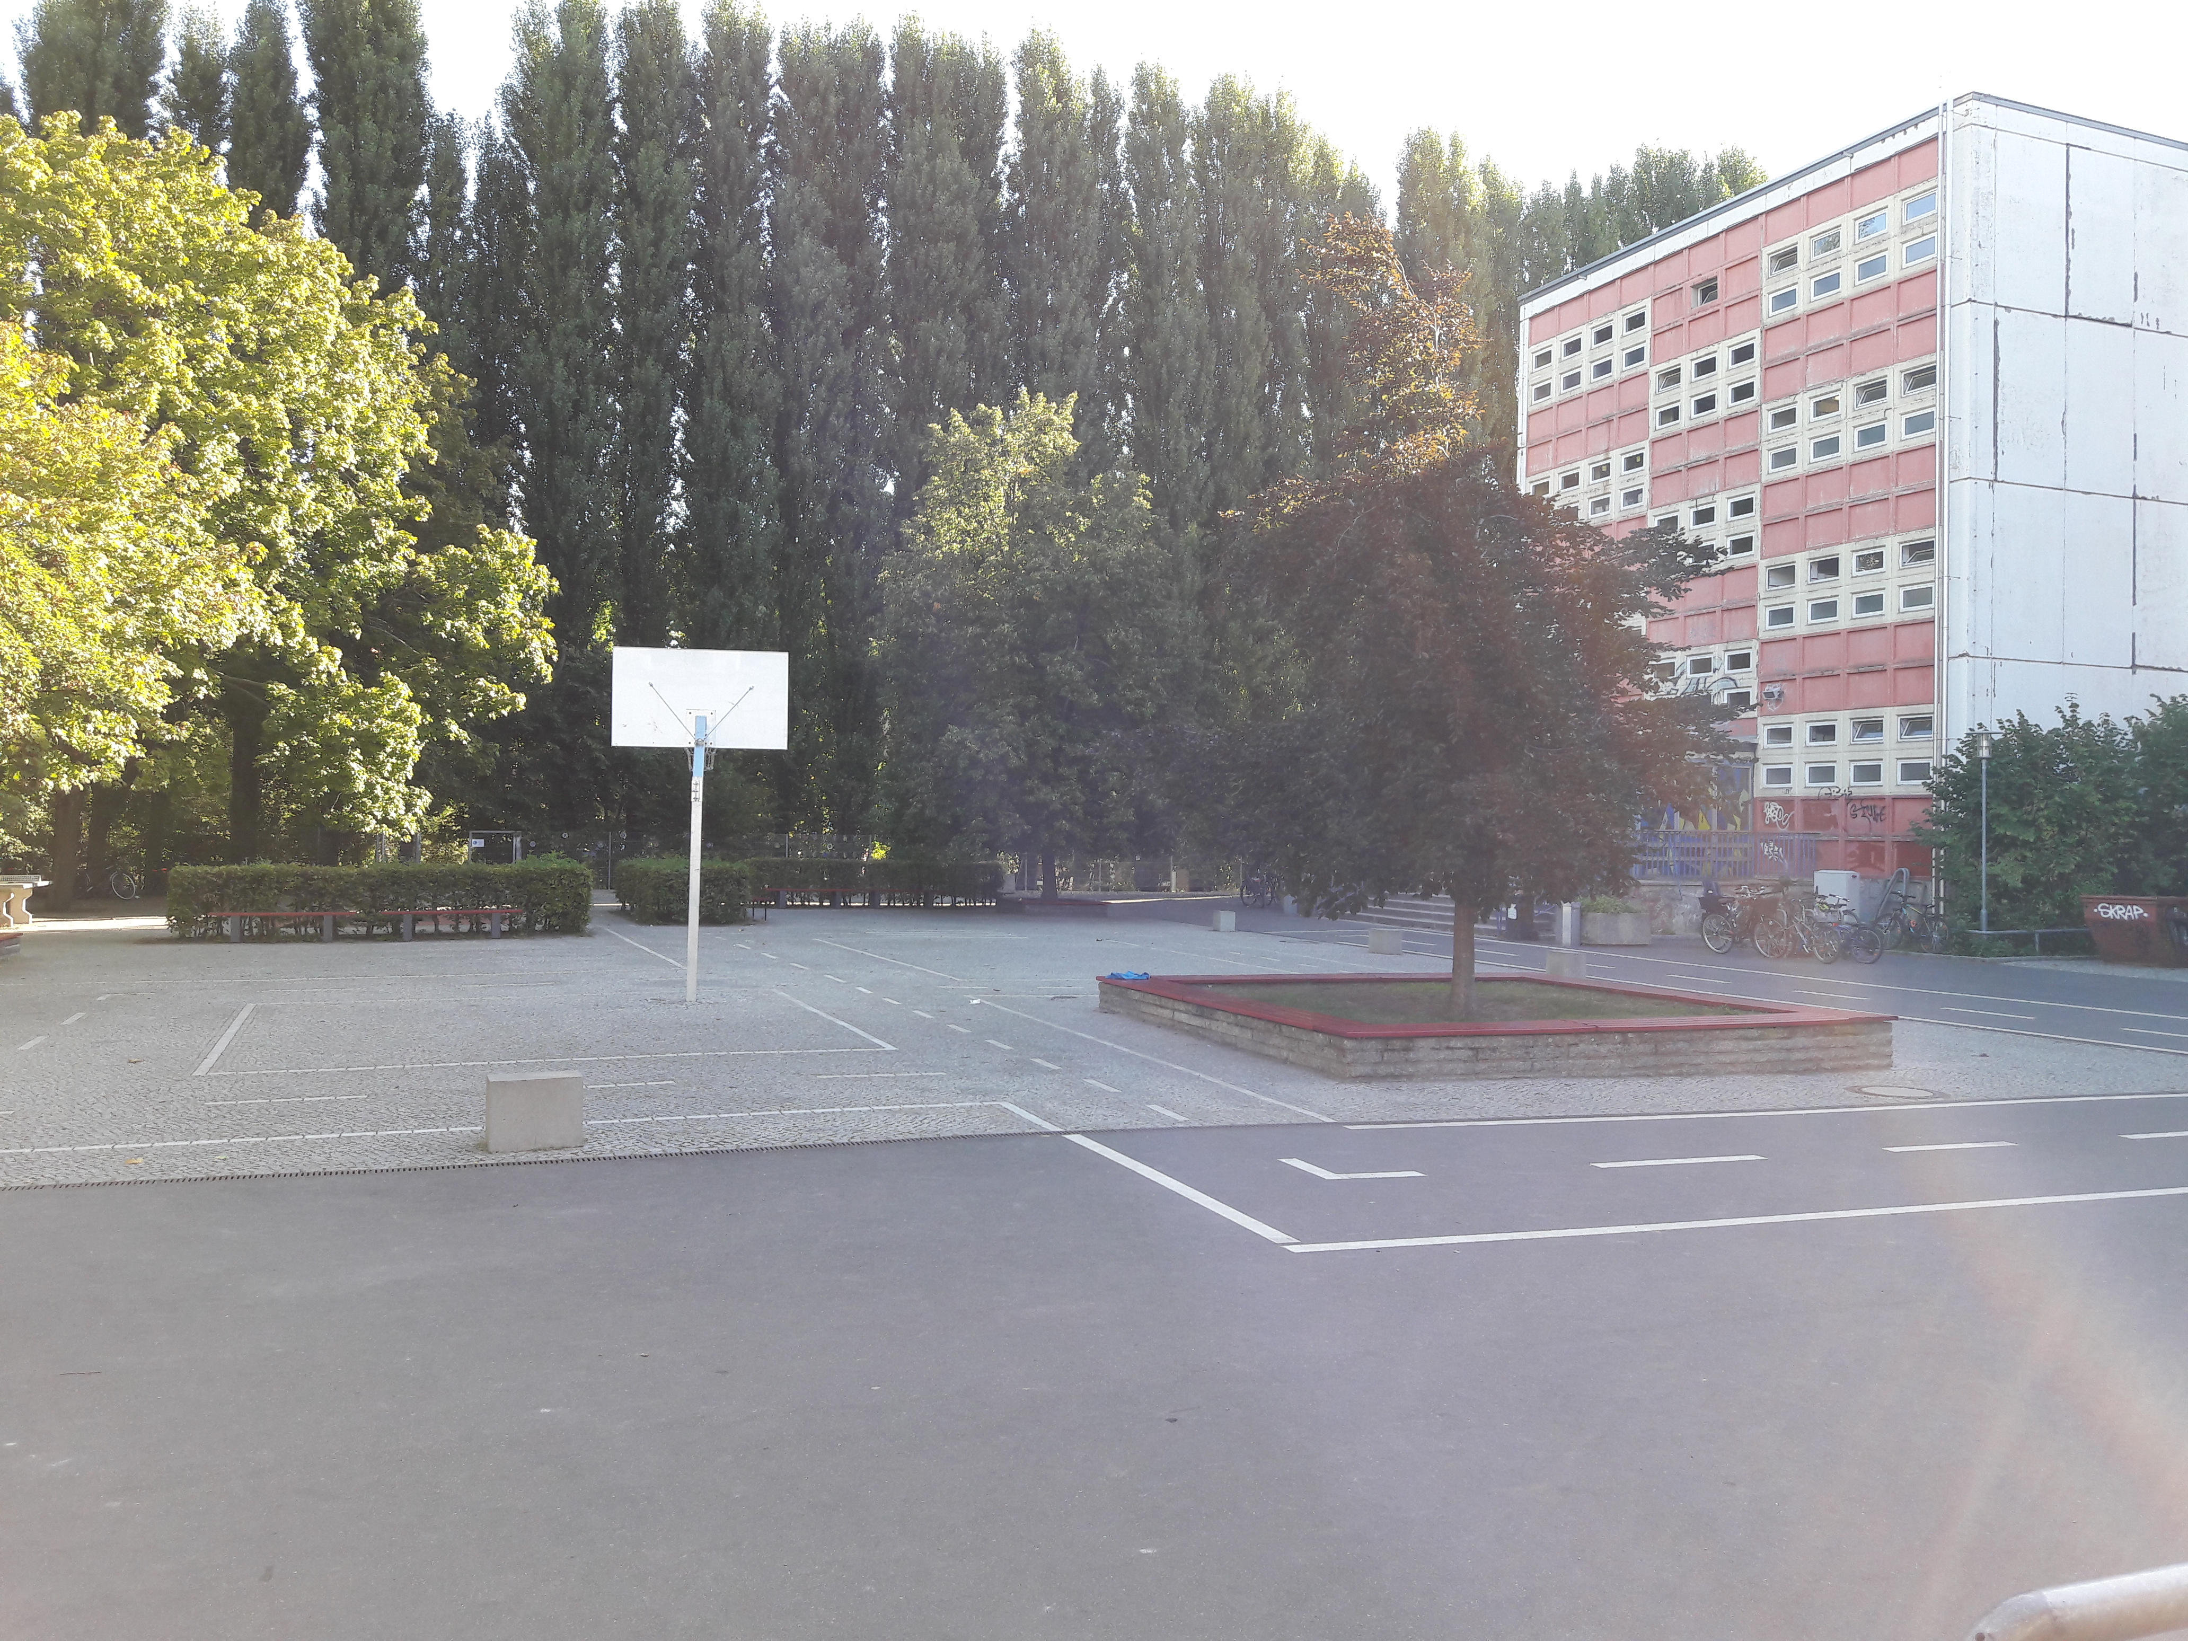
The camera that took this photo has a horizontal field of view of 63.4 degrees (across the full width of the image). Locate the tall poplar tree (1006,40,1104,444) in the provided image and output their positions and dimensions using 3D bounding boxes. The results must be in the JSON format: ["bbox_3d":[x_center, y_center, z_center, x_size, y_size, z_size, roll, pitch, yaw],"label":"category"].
[{"bbox_3d":[-1.273,-12.237,60.082,3.470,28.890,3.600,1,0,-23],"label":"tall poplar tree"}]

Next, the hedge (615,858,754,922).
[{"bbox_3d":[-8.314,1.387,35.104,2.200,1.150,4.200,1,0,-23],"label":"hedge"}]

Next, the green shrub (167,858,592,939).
[{"bbox_3d":[-11.519,1.292,28.895,6.300,1.170,1.250,1,0,-25],"label":"green shrub"}]

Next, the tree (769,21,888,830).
[{"bbox_3d":[-8.419,-11.815,57.080,4.050,27.840,3.900,1,0,-23],"label":"tree"}]

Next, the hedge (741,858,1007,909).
[{"bbox_3d":[-5.196,1.488,41.552,6.000,1.100,1.100,1,0,-22],"label":"hedge"}]

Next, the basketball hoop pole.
[{"bbox_3d":[-4.131,0.380,18.399,0.120,3.030,0.140,2,-3,-12],"label":"basketball hoop pole"}]

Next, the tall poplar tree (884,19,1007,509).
[{"bbox_3d":[-4.741,-12.183,58.582,4.210,28.680,4.000,1,0,-23],"label":"tall poplar tree"}]

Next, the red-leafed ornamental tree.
[{"bbox_3d":[3.452,-1.889,16.281,4.450,7.310,4.450,1,0,0],"label":"red-leafed ornamental tree"}]

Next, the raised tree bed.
[{"bbox_3d":[3.332,1.780,16.295,4.950,0.380,5.100,1,0,-19],"label":"raised tree bed"}]

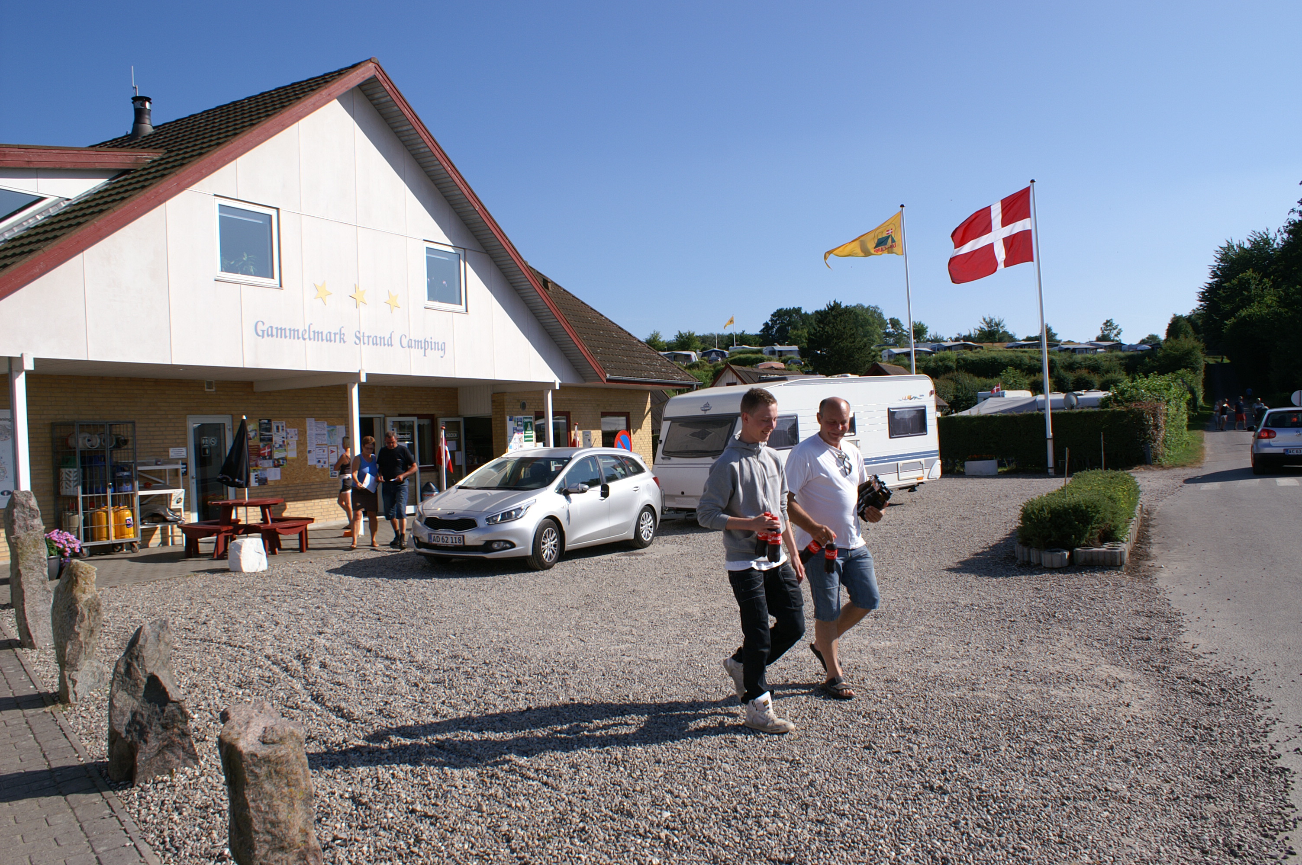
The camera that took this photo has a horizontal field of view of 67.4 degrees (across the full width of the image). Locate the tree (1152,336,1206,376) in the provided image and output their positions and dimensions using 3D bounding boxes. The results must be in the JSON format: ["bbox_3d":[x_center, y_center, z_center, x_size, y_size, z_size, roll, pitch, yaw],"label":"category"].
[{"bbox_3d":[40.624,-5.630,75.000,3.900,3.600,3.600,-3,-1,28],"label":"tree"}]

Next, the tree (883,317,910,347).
[{"bbox_3d":[41.547,-16.858,165.000,4.600,5.100,4.600,-3,-1,14],"label":"tree"}]

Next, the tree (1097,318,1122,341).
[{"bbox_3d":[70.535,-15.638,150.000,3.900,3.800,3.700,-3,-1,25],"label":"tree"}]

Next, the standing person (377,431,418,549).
[{"bbox_3d":[-3.925,0.872,15.008,0.600,1.760,0.420,-3,-1,-2],"label":"standing person"}]

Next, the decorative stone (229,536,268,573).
[{"bbox_3d":[-5.274,1.560,12.752,0.450,0.460,0.420,-3,-1,25],"label":"decorative stone"}]

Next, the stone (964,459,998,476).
[{"bbox_3d":[9.488,1.016,28.000,0.950,0.450,0.450,-2,0,0],"label":"stone"}]

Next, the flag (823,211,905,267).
[{"bbox_3d":[6.210,-5.660,28.500,2.300,1.600,0.400,-3,-1,6],"label":"flag"}]

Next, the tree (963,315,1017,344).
[{"bbox_3d":[52.234,-15.795,150.000,7.500,4.600,6.500,-2,0,0],"label":"tree"}]

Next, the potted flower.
[{"bbox_3d":[-7.511,1.558,12.400,0.520,0.650,0.500,-2,0,0],"label":"potted flower"}]

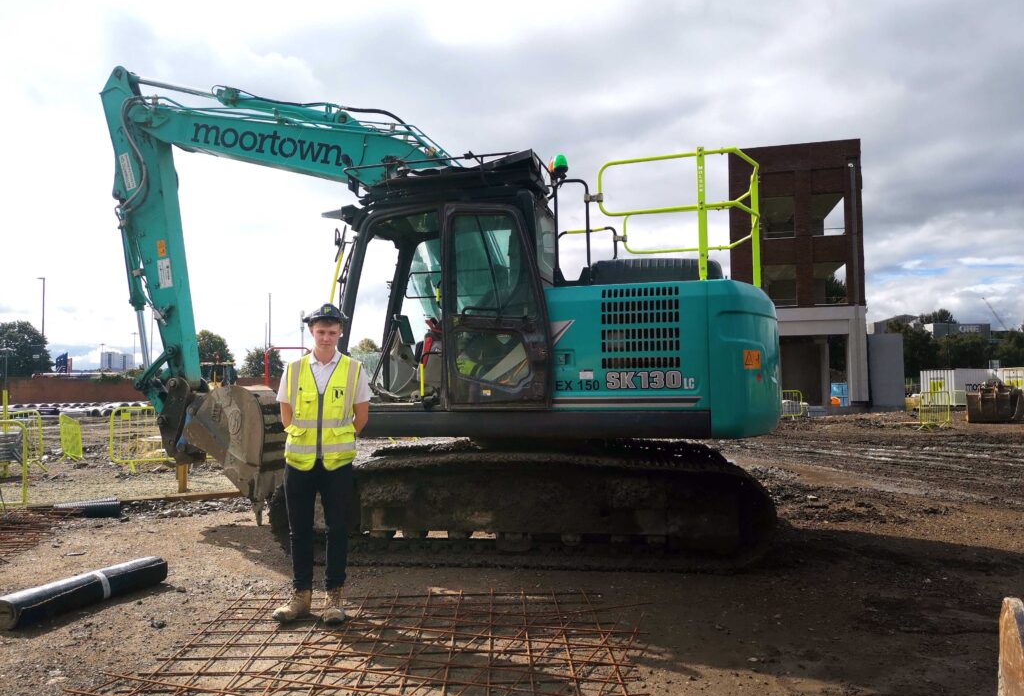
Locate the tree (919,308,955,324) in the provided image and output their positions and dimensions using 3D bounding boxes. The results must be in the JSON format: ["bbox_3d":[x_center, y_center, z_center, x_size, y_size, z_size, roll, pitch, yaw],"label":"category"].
[{"bbox_3d":[94.220,0.081,170.164,9.285,17.706,9.285,-2,-3,29],"label":"tree"}]

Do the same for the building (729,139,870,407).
[{"bbox_3d":[14.430,-3.259,40.157,6.081,12.883,6.600,-1,-3,14],"label":"building"}]

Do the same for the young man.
[{"bbox_3d":[-1.128,0.648,4.524,0.560,1.839,0.360,0,-3,-12],"label":"young man"}]

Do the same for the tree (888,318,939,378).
[{"bbox_3d":[41.804,0.976,80.033,6.034,7.908,6.034,-2,-3,28],"label":"tree"}]

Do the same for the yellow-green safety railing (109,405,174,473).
[{"bbox_3d":[-5.738,1.499,13.345,2.200,1.050,0.420,1,-3,-30],"label":"yellow-green safety railing"}]

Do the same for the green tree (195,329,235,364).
[{"bbox_3d":[-33.154,1.877,85.020,5.306,7.641,5.306,1,-3,-21],"label":"green tree"}]

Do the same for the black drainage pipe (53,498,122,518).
[{"bbox_3d":[-4.398,1.670,7.974,0.598,0.180,0.180,1,-3,-25],"label":"black drainage pipe"}]

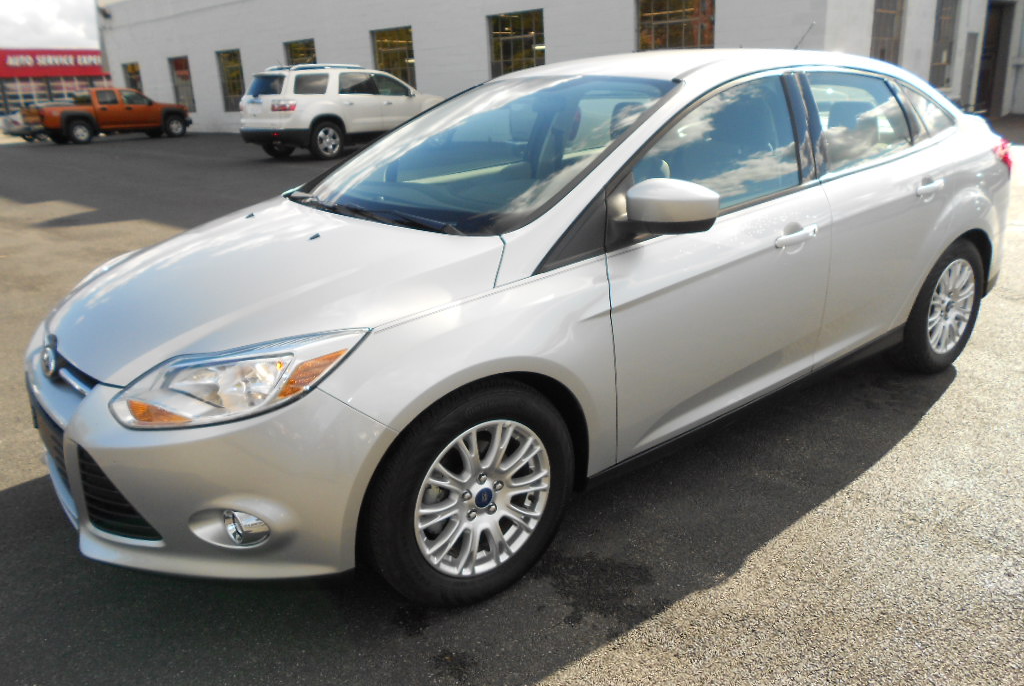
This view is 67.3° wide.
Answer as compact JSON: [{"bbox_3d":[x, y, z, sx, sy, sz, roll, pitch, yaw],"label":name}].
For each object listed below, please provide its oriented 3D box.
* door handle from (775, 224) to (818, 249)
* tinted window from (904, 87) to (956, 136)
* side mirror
[{"bbox_3d":[0.985,-0.374,2.672,0.225,0.055,0.055,-16,22,-34],"label":"door handle"},{"bbox_3d":[1.872,-1.026,3.401,0.330,0.230,0.060,-19,-1,-39],"label":"tinted window"},{"bbox_3d":[0.460,-0.402,2.223,0.165,0.160,0.215,-16,22,-34],"label":"side mirror"}]

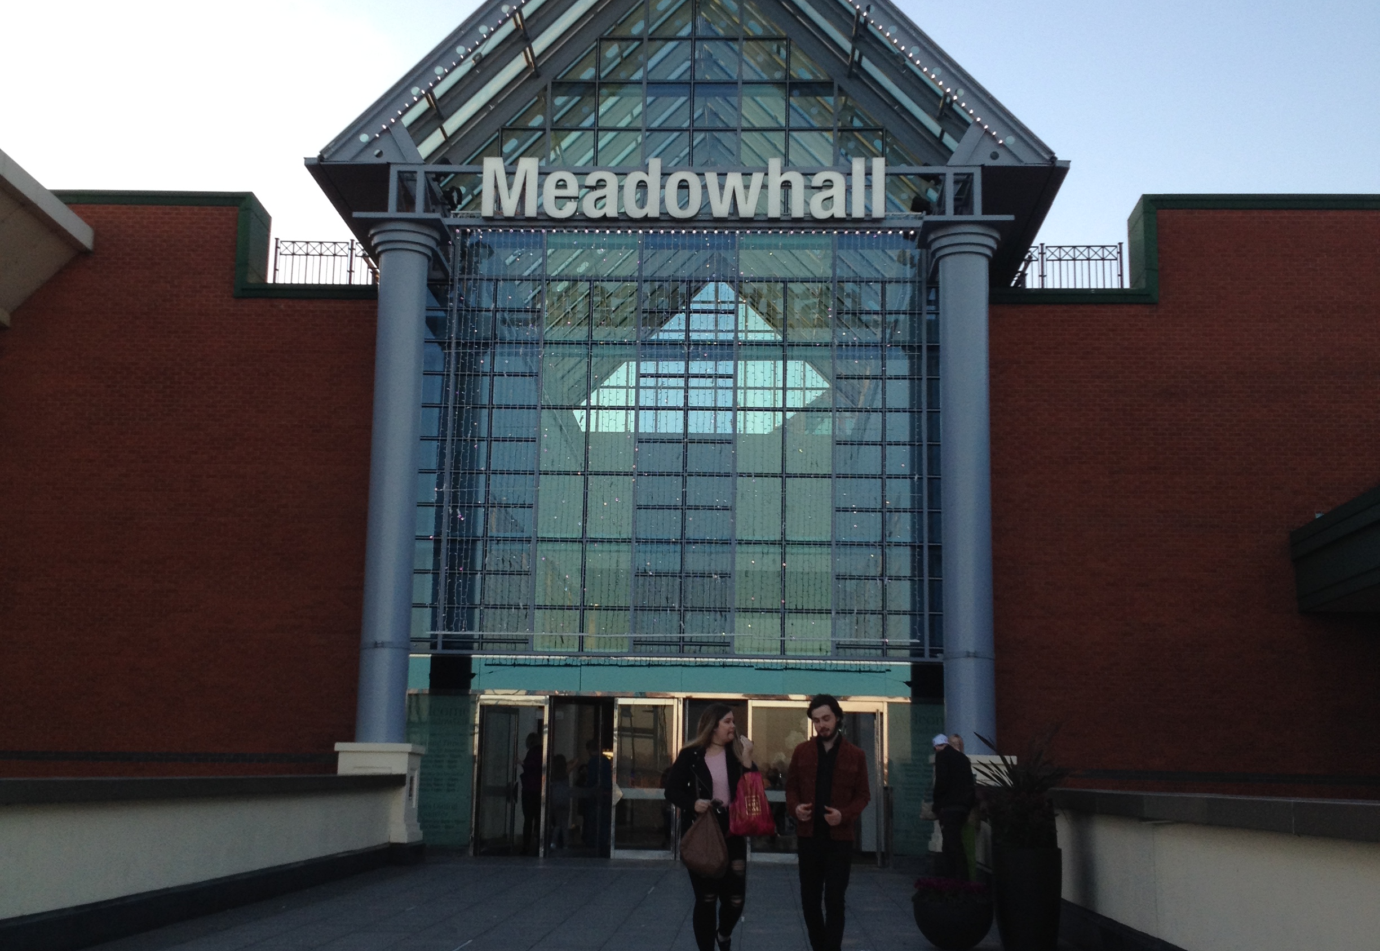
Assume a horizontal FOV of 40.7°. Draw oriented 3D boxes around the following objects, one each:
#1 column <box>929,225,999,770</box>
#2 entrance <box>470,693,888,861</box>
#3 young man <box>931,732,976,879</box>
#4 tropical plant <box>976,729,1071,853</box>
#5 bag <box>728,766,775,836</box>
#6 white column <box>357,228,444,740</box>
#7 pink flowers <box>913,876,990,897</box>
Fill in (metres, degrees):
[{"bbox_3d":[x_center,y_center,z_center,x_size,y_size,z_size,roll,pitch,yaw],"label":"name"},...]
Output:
[{"bbox_3d":[3.852,0.093,25.811,0.980,7.496,0.980,1,-11,2],"label":"column"},{"bbox_3d":[-0.152,4.224,26.089,5.829,2.289,0.450,1,-11,2],"label":"entrance"},{"bbox_3d":[2.889,3.722,20.438,0.470,1.720,0.380,11,-15,-43],"label":"young man"},{"bbox_3d":[2.505,2.356,13.974,0.670,0.895,0.640,1,-11,2],"label":"tropical plant"},{"bbox_3d":[0.403,2.079,11.854,0.302,0.449,0.140,2,-11,-3],"label":"bag"},{"bbox_3d":[-4.146,-0.004,26.115,0.980,7.487,0.980,1,-11,2],"label":"white column"},{"bbox_3d":[1.998,3.153,14.198,0.570,0.180,0.570,1,-11,2],"label":"pink flowers"}]

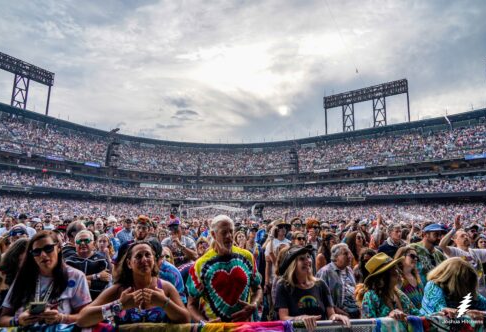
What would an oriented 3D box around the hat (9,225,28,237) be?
[{"bbox_3d":[-2.328,0.665,3.450,0.180,0.130,0.230,4,-8,-25],"label":"hat"}]

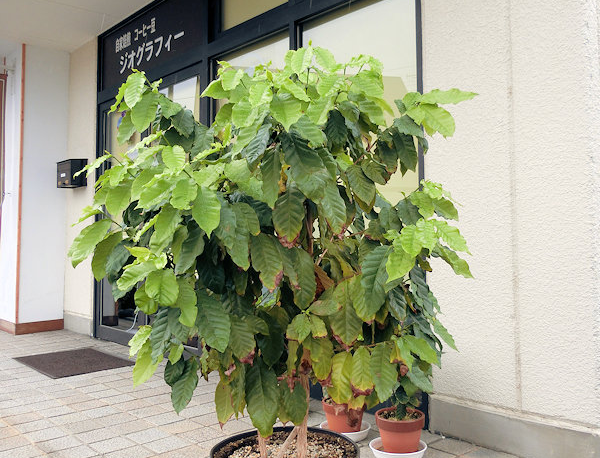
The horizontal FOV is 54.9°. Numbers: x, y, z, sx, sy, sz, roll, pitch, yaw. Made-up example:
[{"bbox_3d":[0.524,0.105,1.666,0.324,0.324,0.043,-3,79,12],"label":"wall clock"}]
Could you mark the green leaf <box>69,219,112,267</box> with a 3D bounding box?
[{"bbox_3d":[-0.412,0.026,1.140,0.048,0.114,0.030,33,-23,4],"label":"green leaf"}]

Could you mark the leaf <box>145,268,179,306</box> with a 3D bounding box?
[{"bbox_3d":[-0.271,0.115,1.135,0.066,0.097,0.030,-12,-46,0],"label":"leaf"}]

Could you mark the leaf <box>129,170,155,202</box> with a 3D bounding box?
[{"bbox_3d":[-0.300,-0.086,1.120,0.046,0.080,0.026,34,-15,0],"label":"leaf"}]

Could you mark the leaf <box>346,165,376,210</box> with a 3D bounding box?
[{"bbox_3d":[0.125,-0.086,1.180,0.047,0.096,0.026,-27,-11,7],"label":"leaf"}]

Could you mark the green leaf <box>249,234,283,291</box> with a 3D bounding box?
[{"bbox_3d":[-0.066,0.061,1.090,0.055,0.108,0.030,-16,-14,-4],"label":"green leaf"}]

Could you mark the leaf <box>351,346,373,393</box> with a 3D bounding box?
[{"bbox_3d":[0.116,0.267,1.090,0.040,0.098,0.020,2,-29,2],"label":"leaf"}]

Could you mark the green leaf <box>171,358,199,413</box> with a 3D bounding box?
[{"bbox_3d":[-0.223,0.307,1.130,0.049,0.111,0.022,10,-11,18],"label":"green leaf"}]

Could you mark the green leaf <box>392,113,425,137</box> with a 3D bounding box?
[{"bbox_3d":[0.248,-0.228,1.285,0.062,0.020,0.102,-8,44,-16],"label":"green leaf"}]

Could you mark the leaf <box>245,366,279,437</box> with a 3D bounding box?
[{"bbox_3d":[-0.074,0.337,1.150,0.062,0.150,0.032,-7,-24,-6],"label":"leaf"}]

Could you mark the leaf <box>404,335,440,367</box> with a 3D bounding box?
[{"bbox_3d":[0.247,0.246,1.170,0.087,0.041,0.026,37,-22,28],"label":"leaf"}]

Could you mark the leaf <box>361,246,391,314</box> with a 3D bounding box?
[{"bbox_3d":[0.155,0.102,1.140,0.053,0.139,0.032,15,-13,24],"label":"leaf"}]

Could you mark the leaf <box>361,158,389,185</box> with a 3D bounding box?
[{"bbox_3d":[0.151,-0.114,1.170,0.041,0.075,0.025,-39,-16,-15],"label":"leaf"}]

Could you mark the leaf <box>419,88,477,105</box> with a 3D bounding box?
[{"bbox_3d":[0.312,-0.276,1.210,0.124,0.030,0.048,-5,17,0],"label":"leaf"}]

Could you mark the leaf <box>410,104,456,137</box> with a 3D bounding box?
[{"bbox_3d":[0.295,-0.239,1.275,0.068,0.110,0.022,-21,-29,-22],"label":"leaf"}]

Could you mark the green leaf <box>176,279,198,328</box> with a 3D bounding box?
[{"bbox_3d":[-0.208,0.136,1.060,0.036,0.096,0.022,-19,-19,2],"label":"green leaf"}]

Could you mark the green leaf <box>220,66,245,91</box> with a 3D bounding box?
[{"bbox_3d":[-0.131,-0.295,1.140,0.052,0.037,0.022,-41,0,-8],"label":"green leaf"}]

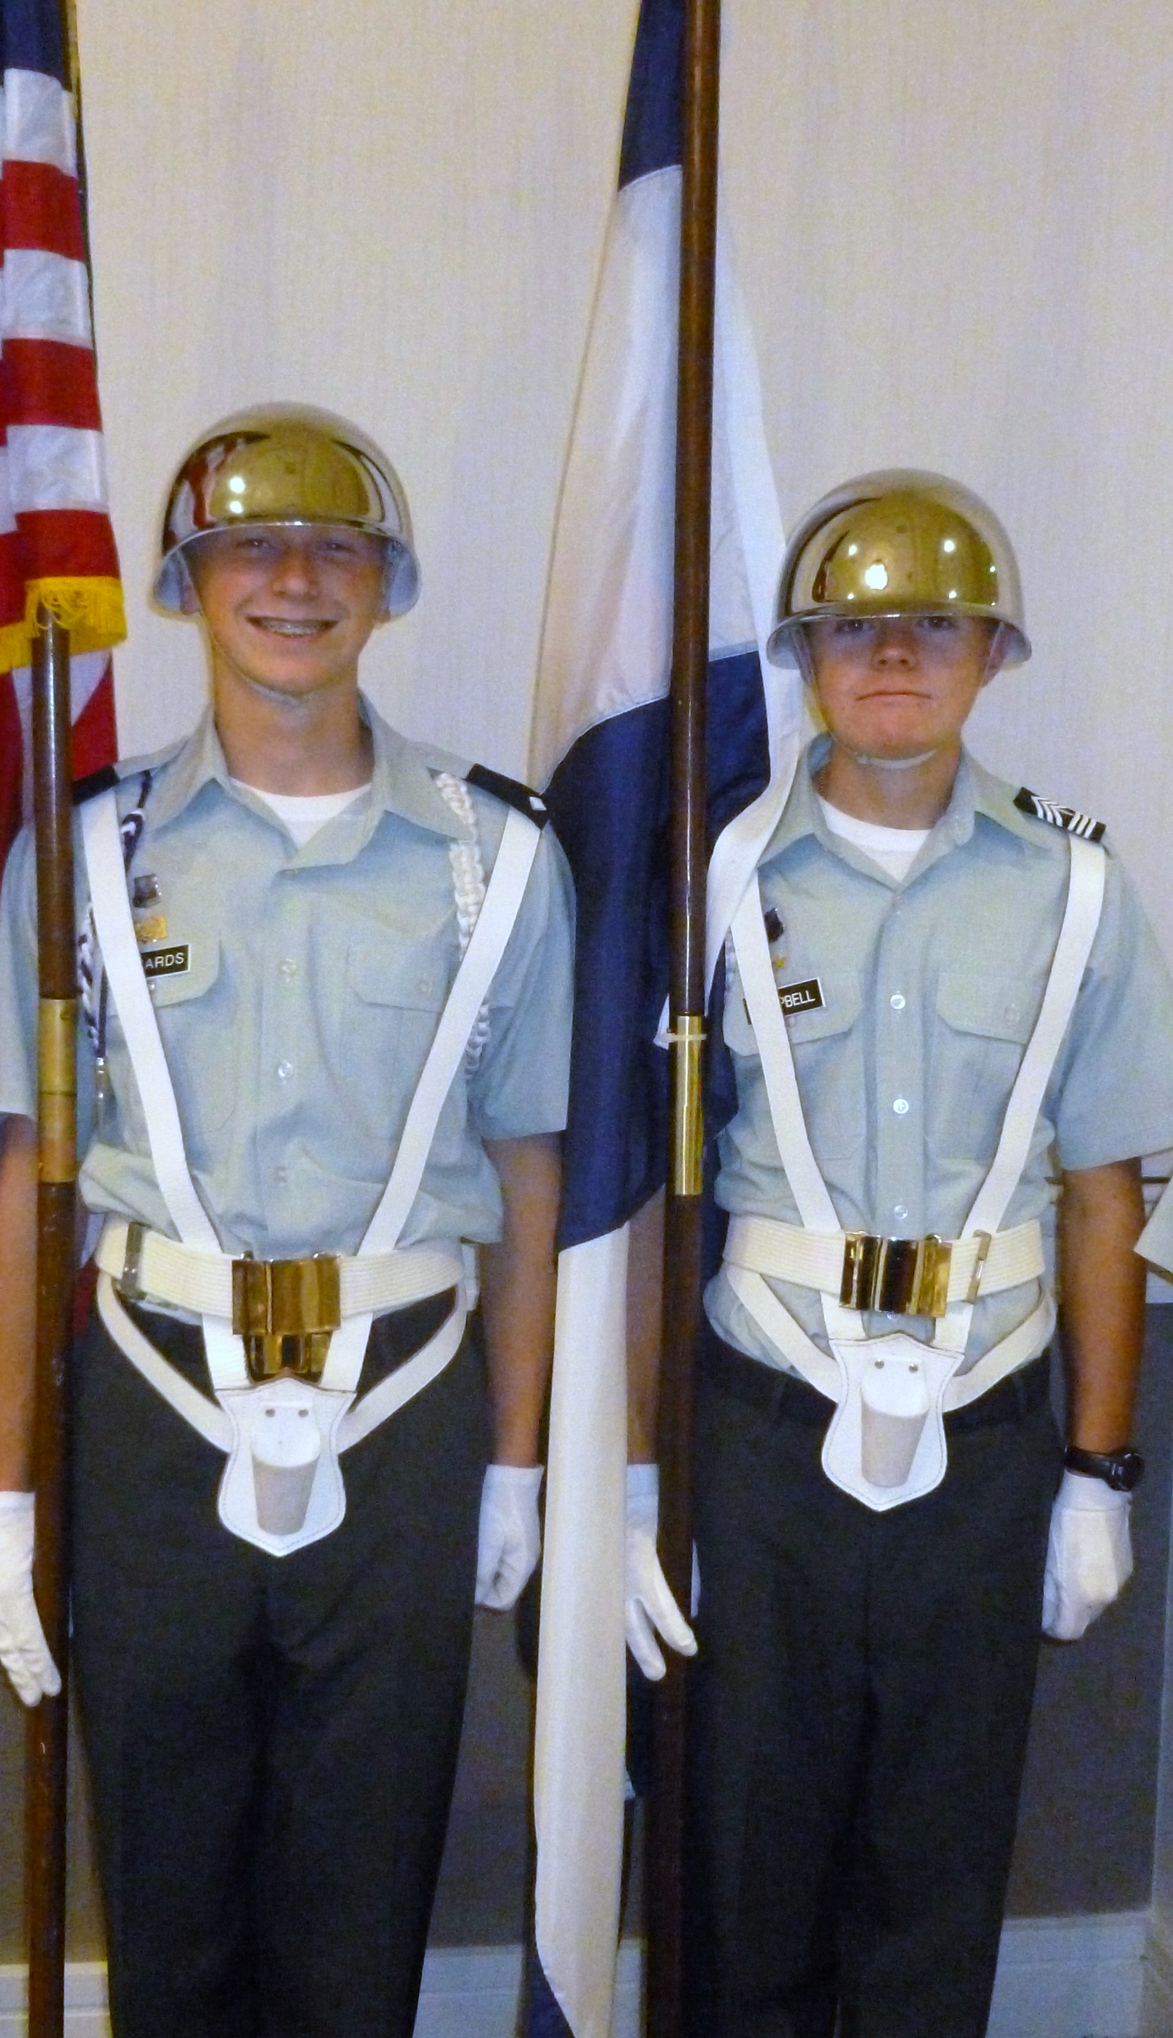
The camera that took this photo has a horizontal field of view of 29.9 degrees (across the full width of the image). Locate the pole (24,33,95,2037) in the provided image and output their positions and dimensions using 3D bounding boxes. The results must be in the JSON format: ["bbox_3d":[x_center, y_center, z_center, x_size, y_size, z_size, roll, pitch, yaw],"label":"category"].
[{"bbox_3d":[-0.445,0.025,1.848,0.032,2.500,0.032,1,4,0],"label":"pole"}]

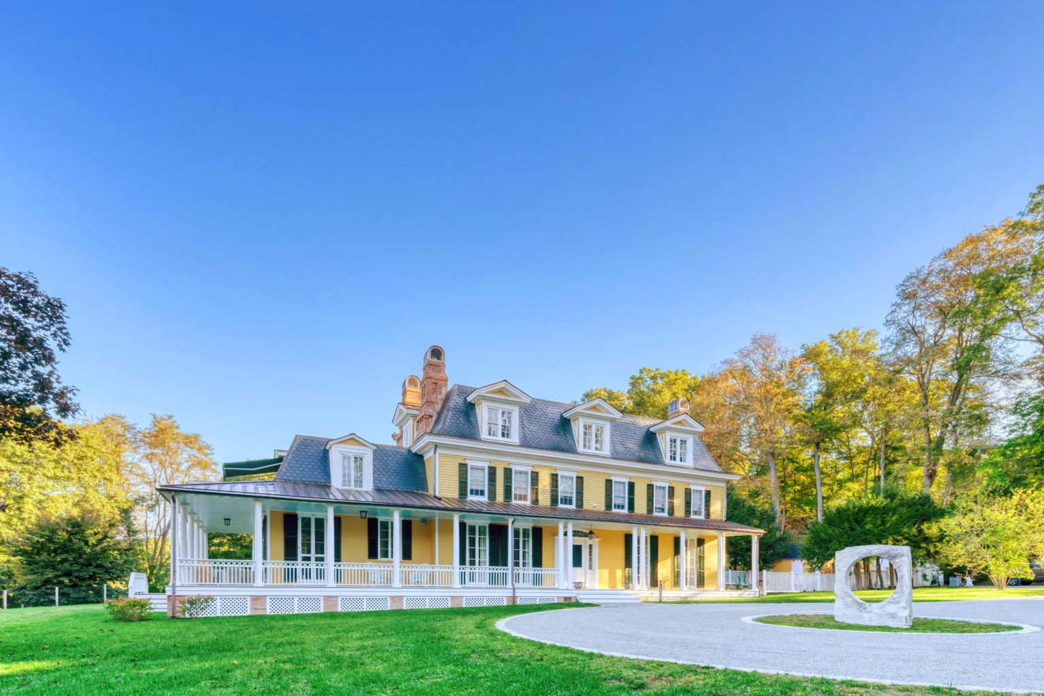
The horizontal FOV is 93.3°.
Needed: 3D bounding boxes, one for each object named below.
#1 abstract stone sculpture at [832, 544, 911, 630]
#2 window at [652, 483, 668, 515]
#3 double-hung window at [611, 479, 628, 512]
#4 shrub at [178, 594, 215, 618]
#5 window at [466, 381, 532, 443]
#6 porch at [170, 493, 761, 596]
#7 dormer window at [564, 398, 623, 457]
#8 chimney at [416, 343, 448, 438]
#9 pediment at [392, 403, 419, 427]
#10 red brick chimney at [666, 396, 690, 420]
[{"bbox_3d":[8.405,5.664,11.800,0.450,1.750,1.500,9,-14,-42],"label":"abstract stone sculpture"},{"bbox_3d":[7.763,8.451,27.600,1.100,1.850,0.150,5,-11,-26],"label":"window"},{"bbox_3d":[5.242,7.887,26.400,1.100,1.830,0.150,5,-11,-26],"label":"double-hung window"},{"bbox_3d":[-10.695,8.486,16.200,1.150,0.700,0.900,5,-11,-26],"label":"shrub"},{"bbox_3d":[-1.146,3.215,22.764,2.500,2.650,1.600,11,-27,-23],"label":"window"},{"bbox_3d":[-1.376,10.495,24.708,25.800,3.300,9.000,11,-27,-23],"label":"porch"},{"bbox_3d":[3.438,4.186,24.704,2.500,2.600,1.600,11,-27,-23],"label":"dormer window"},{"bbox_3d":[-4.167,1.979,23.000,1.100,4.100,1.250,5,-11,-26],"label":"chimney"},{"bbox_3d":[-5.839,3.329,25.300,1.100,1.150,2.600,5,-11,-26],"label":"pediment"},{"bbox_3d":[9.435,3.662,29.700,0.950,1.450,0.950,5,-11,-26],"label":"red brick chimney"}]

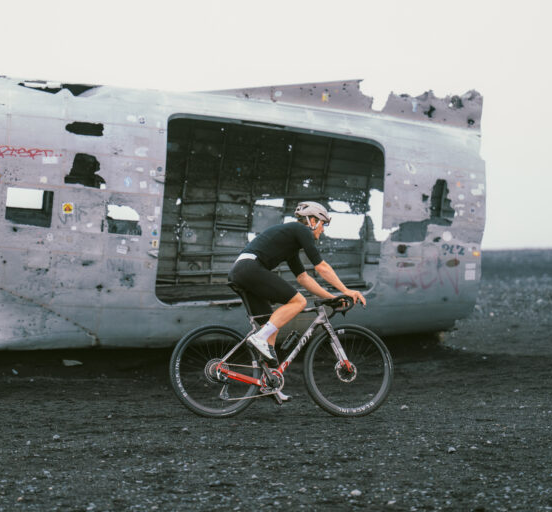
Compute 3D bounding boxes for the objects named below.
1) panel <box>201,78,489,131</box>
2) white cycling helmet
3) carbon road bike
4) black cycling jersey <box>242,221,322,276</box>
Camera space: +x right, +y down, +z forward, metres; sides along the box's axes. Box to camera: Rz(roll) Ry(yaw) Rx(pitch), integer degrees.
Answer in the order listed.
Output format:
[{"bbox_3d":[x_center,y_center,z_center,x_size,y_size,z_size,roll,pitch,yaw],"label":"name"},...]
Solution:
[{"bbox_3d":[0.654,-1.466,33.200,2.660,0.450,0.150,3,0,-7],"label":"panel"},{"bbox_3d":[0.275,-0.324,26.168,0.275,0.165,0.205,10,-3,-16],"label":"white cycling helmet"},{"bbox_3d":[0.046,0.709,26.100,1.740,1.020,0.450,0,0,-17],"label":"carbon road bike"},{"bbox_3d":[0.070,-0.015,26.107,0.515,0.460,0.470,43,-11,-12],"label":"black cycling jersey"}]

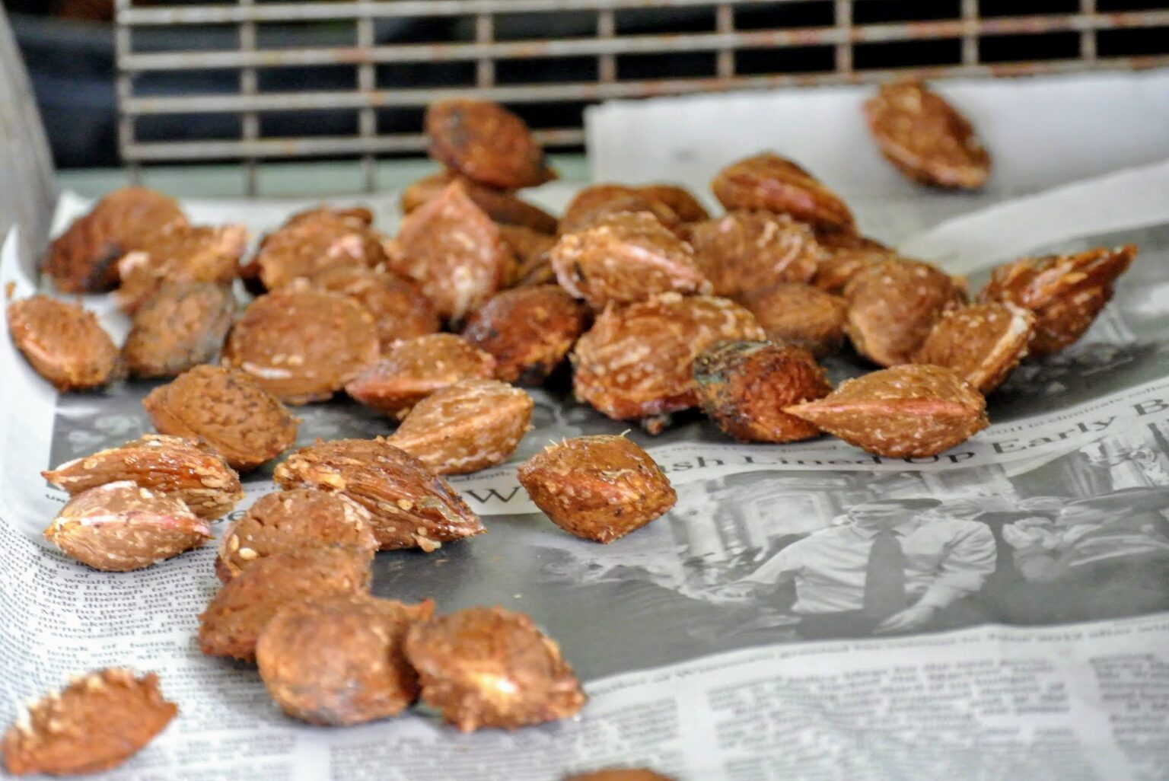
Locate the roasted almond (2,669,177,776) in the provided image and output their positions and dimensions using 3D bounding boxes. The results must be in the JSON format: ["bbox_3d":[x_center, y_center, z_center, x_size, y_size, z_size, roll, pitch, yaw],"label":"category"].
[{"bbox_3d":[-0.075,0.051,0.850,0.029,0.014,0.020,-18,31,-26],"label":"roasted almond"}]

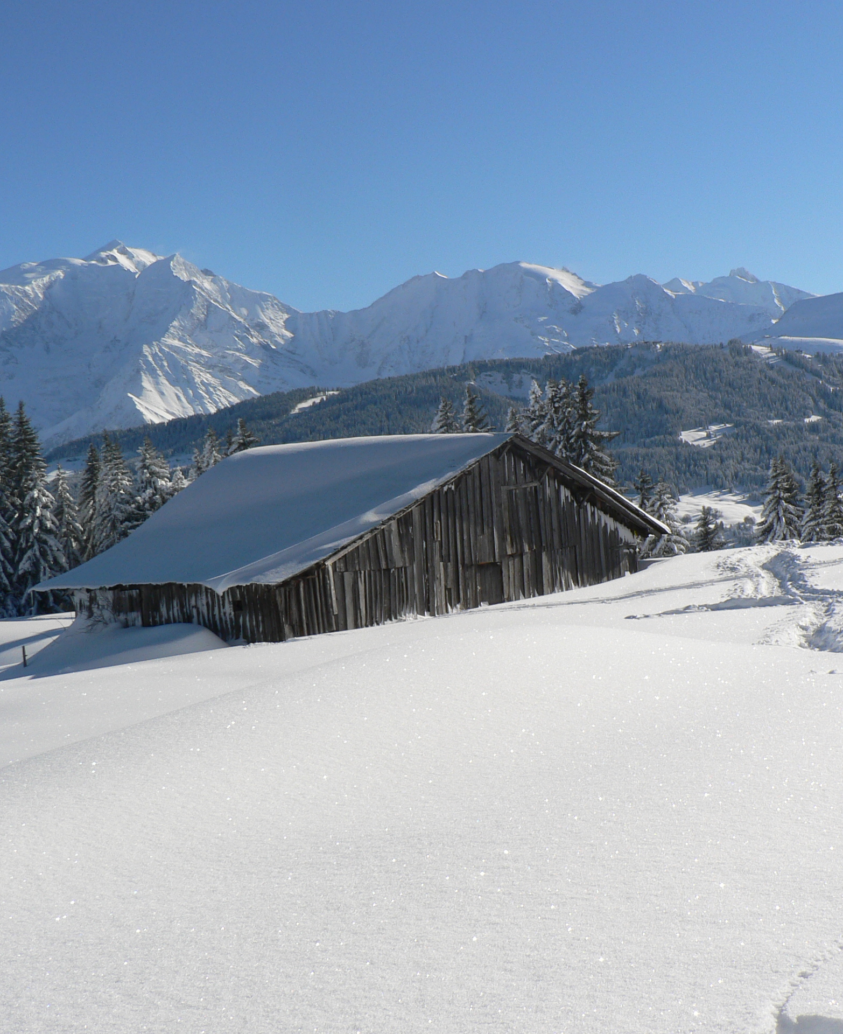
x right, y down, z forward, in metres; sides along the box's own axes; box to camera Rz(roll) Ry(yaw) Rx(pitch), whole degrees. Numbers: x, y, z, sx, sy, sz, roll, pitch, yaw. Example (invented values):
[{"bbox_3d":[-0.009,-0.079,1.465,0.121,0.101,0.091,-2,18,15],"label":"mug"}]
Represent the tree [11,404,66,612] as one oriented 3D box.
[{"bbox_3d":[-17.089,-0.360,71.000,2.640,9.312,2.640,0,1,0],"label":"tree"}]

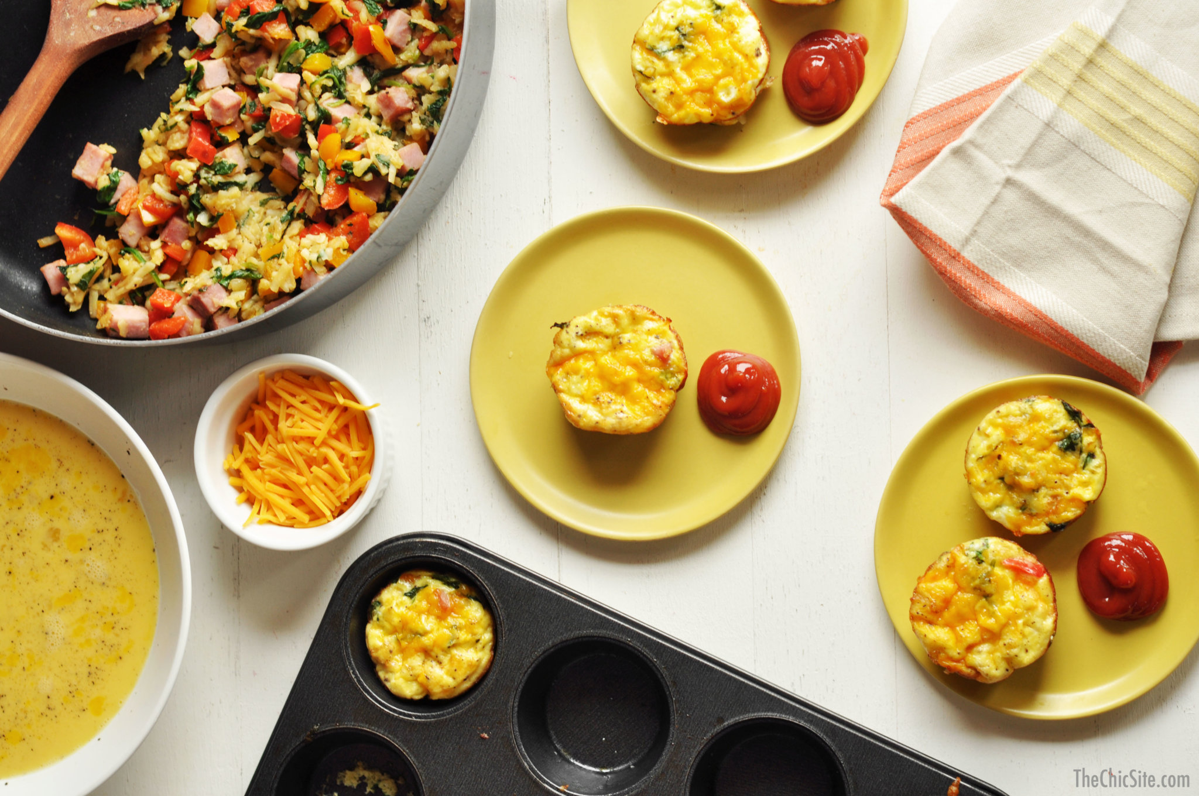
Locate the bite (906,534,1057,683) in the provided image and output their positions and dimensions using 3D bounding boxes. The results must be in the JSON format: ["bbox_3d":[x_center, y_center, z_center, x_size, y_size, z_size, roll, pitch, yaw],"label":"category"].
[{"bbox_3d":[0.169,0.093,1.097,0.062,0.033,0.062,0,87,8],"label":"bite"}]

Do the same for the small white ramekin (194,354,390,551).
[{"bbox_3d":[-0.137,0.025,1.143,0.088,0.042,0.088,0,87,8],"label":"small white ramekin"}]

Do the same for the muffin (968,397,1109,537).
[{"bbox_3d":[0.192,0.030,1.097,0.060,0.033,0.060,0,87,8],"label":"muffin"}]

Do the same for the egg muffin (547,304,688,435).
[{"bbox_3d":[0.009,-0.013,1.123,0.060,0.033,0.058,0,87,8],"label":"egg muffin"}]

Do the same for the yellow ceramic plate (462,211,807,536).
[{"bbox_3d":[0.017,-0.011,1.136,0.152,0.017,0.152,0,87,8],"label":"yellow ceramic plate"}]

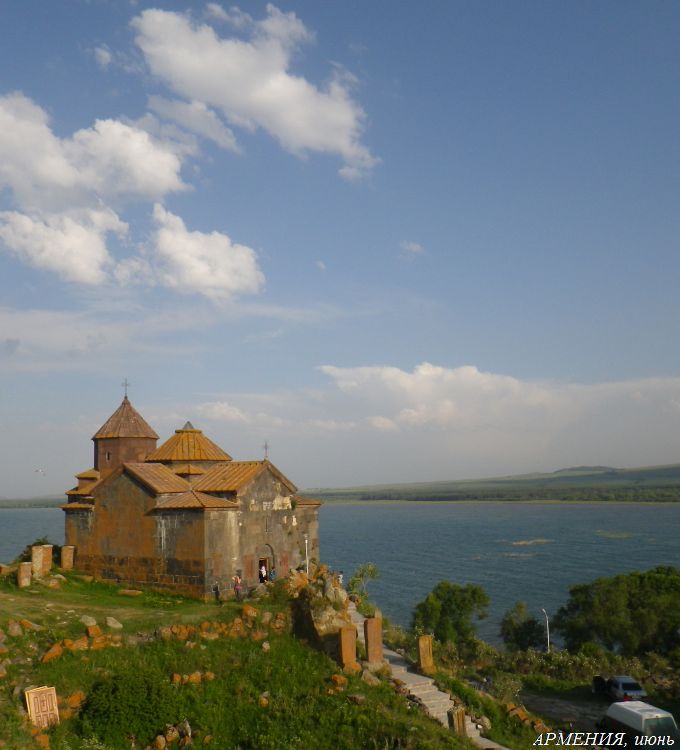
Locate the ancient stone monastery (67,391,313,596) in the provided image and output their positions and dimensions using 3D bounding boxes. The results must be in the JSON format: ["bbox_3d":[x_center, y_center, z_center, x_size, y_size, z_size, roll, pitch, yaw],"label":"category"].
[{"bbox_3d":[-13.502,9.358,69.003,19.400,16.380,13.200,-7,-11,36],"label":"ancient stone monastery"}]

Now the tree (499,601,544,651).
[{"bbox_3d":[17.420,24.139,77.146,4.390,5.100,4.170,0,-9,0],"label":"tree"}]

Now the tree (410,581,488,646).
[{"bbox_3d":[9.244,20.220,67.654,6.530,5.900,6.010,0,-9,0],"label":"tree"}]

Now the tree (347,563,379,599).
[{"bbox_3d":[1.449,13.152,51.574,2.040,2.330,1.840,0,-9,0],"label":"tree"}]

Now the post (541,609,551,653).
[{"bbox_3d":[19.690,24.842,77.032,0.850,5.040,0.220,0,-9,0],"label":"post"}]

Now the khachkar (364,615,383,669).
[{"bbox_3d":[1.531,12.039,36.562,0.750,2.350,0.360,4,-10,-28],"label":"khachkar"}]

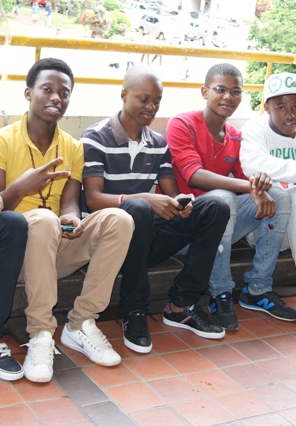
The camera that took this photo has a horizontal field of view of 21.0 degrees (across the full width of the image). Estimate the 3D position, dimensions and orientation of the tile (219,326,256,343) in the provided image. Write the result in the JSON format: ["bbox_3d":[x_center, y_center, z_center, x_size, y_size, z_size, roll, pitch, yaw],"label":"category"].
[{"bbox_3d":[0.345,0.501,3.316,0.154,0.015,0.154,-3,19,-32],"label":"tile"}]

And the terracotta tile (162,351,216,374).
[{"bbox_3d":[0.154,0.570,3.035,0.156,0.012,0.156,-3,19,-32],"label":"terracotta tile"}]

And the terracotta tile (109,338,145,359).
[{"bbox_3d":[-0.070,0.527,3.070,0.153,0.014,0.156,-3,18,-31],"label":"terracotta tile"}]

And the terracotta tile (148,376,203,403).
[{"bbox_3d":[0.097,0.623,2.794,0.153,0.014,0.156,-3,18,-31],"label":"terracotta tile"}]

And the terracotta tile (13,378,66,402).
[{"bbox_3d":[-0.370,0.601,2.685,0.153,0.014,0.156,-3,18,-31],"label":"terracotta tile"}]

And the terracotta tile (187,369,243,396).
[{"bbox_3d":[0.236,0.611,2.870,0.155,0.014,0.155,-3,19,-31],"label":"terracotta tile"}]

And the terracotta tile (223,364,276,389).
[{"bbox_3d":[0.375,0.605,2.955,0.155,0.014,0.155,-3,19,-31],"label":"terracotta tile"}]

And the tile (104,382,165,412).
[{"bbox_3d":[-0.043,0.633,2.727,0.156,0.012,0.156,-3,19,-32],"label":"tile"}]

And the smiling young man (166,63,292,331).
[{"bbox_3d":[0.352,-0.115,3.553,0.523,1.059,0.672,-3,19,-32],"label":"smiling young man"}]

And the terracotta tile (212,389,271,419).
[{"bbox_3d":[0.319,0.660,2.739,0.155,0.014,0.155,-3,19,-31],"label":"terracotta tile"}]

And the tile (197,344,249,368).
[{"bbox_3d":[0.292,0.555,3.087,0.155,0.014,0.155,-3,19,-31],"label":"tile"}]

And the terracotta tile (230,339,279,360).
[{"bbox_3d":[0.431,0.552,3.183,0.153,0.014,0.156,-3,18,-31],"label":"terracotta tile"}]

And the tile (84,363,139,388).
[{"bbox_3d":[-0.127,0.583,2.846,0.153,0.014,0.156,-3,18,-31],"label":"tile"}]

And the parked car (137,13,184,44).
[{"bbox_3d":[0.946,-12.460,54.000,1.680,1.480,3.900,-5,19,-34],"label":"parked car"}]

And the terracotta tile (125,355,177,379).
[{"bbox_3d":[0.013,0.577,2.948,0.156,0.012,0.156,-3,19,-32],"label":"terracotta tile"}]

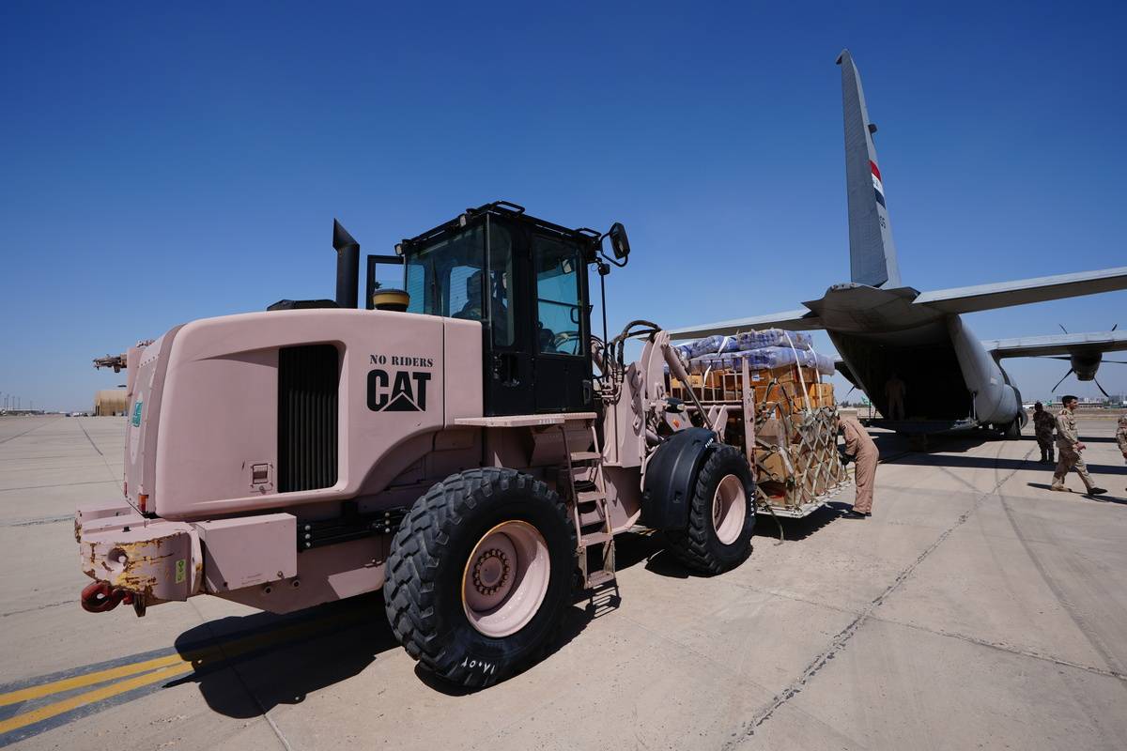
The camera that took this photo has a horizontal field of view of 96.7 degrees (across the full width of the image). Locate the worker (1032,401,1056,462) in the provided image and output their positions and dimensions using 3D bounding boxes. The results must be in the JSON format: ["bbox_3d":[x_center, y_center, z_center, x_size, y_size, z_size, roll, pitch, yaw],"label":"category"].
[{"bbox_3d":[13.704,1.624,14.327,0.400,1.770,0.540,0,-4,-3],"label":"worker"}]

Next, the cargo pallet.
[{"bbox_3d":[2.703,0.695,8.062,2.740,2.250,2.240,-4,0,44],"label":"cargo pallet"}]

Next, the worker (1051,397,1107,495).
[{"bbox_3d":[9.754,1.322,9.569,0.520,1.820,0.760,3,-5,-38],"label":"worker"}]

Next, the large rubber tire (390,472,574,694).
[{"bbox_3d":[-0.486,1.285,3.350,1.330,1.310,0.460,3,-5,-44],"label":"large rubber tire"}]

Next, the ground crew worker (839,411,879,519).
[{"bbox_3d":[4.415,1.390,7.770,0.780,1.550,0.550,-3,-4,28],"label":"ground crew worker"}]

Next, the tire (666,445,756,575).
[{"bbox_3d":[1.594,1.399,5.336,1.330,1.310,0.460,3,-5,-44],"label":"tire"}]

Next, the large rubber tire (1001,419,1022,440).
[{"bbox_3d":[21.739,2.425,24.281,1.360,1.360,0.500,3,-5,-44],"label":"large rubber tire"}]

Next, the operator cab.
[{"bbox_3d":[-0.618,-0.444,4.685,1.340,1.650,1.360,3,-5,-44],"label":"operator cab"}]

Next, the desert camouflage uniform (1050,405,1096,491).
[{"bbox_3d":[9.704,1.377,9.568,0.480,1.520,0.620,3,-5,-38],"label":"desert camouflage uniform"}]

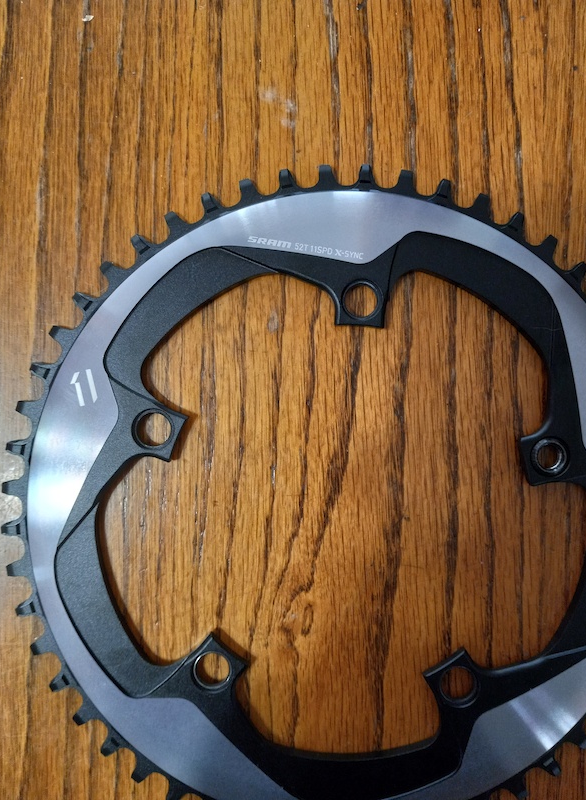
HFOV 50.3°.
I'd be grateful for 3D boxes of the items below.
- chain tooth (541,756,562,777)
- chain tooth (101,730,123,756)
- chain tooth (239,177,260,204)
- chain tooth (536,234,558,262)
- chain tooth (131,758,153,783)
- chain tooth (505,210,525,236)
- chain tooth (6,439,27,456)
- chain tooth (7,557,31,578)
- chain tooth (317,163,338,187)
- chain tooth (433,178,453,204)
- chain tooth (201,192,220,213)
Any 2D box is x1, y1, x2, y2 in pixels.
[{"bbox_3d":[0.082,0.115,0.198,0.005,0.003,0.006,-38,90,-1],"label":"chain tooth"},{"bbox_3d":[-0.056,0.108,0.195,0.005,0.003,0.006,45,89,-1],"label":"chain tooth"},{"bbox_3d":[-0.014,-0.066,0.197,0.005,0.003,0.006,-18,90,-1],"label":"chain tooth"},{"bbox_3d":[0.081,-0.049,0.199,0.006,0.003,0.007,38,89,-1],"label":"chain tooth"},{"bbox_3d":[-0.047,0.116,0.195,0.006,0.003,0.007,38,89,-1],"label":"chain tooth"},{"bbox_3d":[0.071,-0.056,0.199,0.006,0.003,0.007,31,89,-1],"label":"chain tooth"},{"bbox_3d":[-0.086,0.015,0.195,0.007,0.003,0.005,10,90,-1],"label":"chain tooth"},{"bbox_3d":[-0.086,0.053,0.195,0.006,0.003,0.005,-11,90,-1],"label":"chain tooth"},{"bbox_3d":[0.010,-0.071,0.198,0.006,0.003,0.007,-4,90,-1],"label":"chain tooth"},{"bbox_3d":[0.048,-0.066,0.198,0.006,0.003,0.007,17,89,-1],"label":"chain tooth"},{"bbox_3d":[-0.026,-0.062,0.196,0.005,0.003,0.007,-24,90,-1],"label":"chain tooth"}]

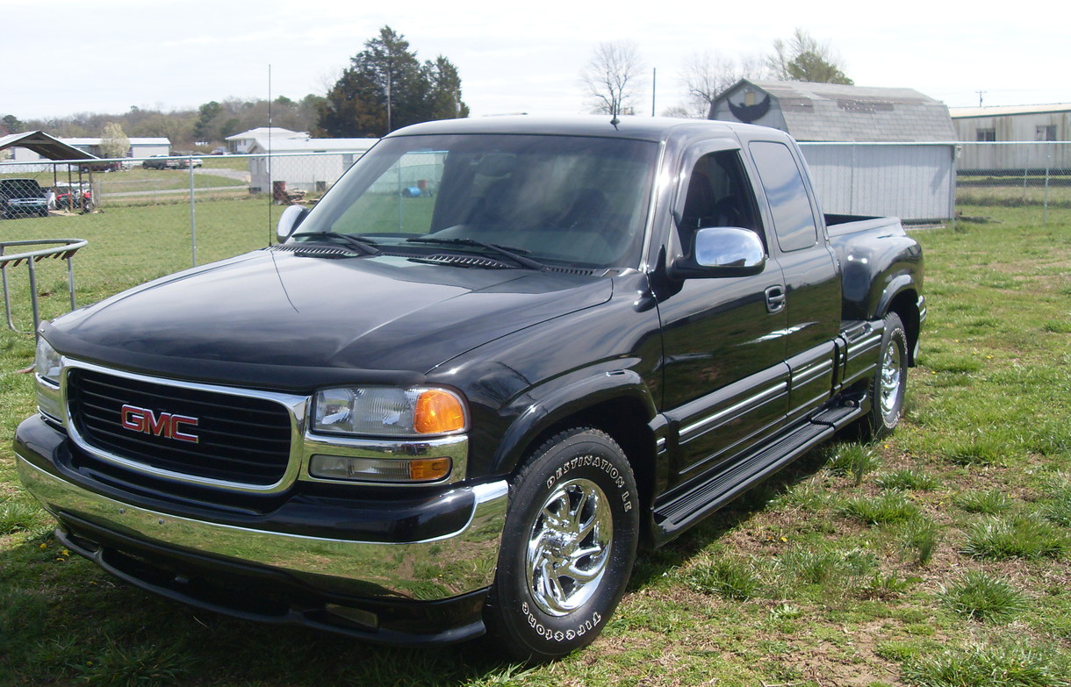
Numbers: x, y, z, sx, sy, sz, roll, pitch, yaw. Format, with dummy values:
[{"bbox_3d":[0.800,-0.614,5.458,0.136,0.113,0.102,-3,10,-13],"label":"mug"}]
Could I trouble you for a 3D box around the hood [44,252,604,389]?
[{"bbox_3d":[-0.703,-0.119,3.738,1.550,0.280,1.260,7,11,31],"label":"hood"}]

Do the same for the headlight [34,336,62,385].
[{"bbox_3d":[-1.617,0.046,3.892,0.320,0.140,0.270,7,11,32],"label":"headlight"}]

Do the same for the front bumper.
[{"bbox_3d":[-0.992,0.523,3.375,1.930,0.490,0.440,7,11,31],"label":"front bumper"}]

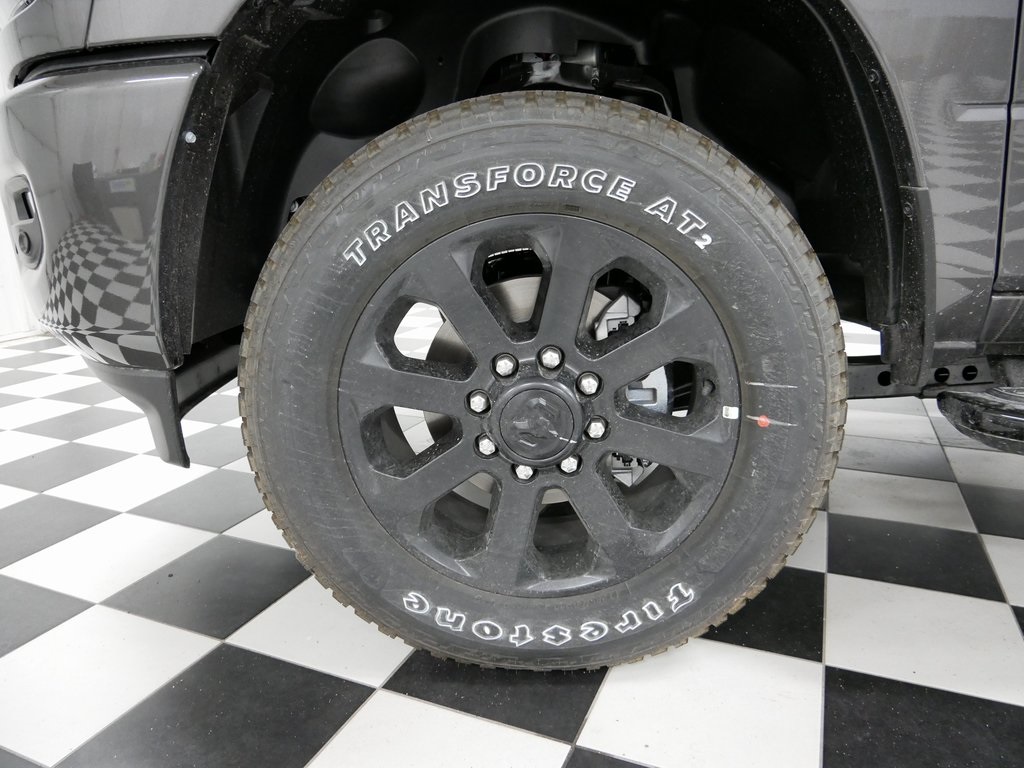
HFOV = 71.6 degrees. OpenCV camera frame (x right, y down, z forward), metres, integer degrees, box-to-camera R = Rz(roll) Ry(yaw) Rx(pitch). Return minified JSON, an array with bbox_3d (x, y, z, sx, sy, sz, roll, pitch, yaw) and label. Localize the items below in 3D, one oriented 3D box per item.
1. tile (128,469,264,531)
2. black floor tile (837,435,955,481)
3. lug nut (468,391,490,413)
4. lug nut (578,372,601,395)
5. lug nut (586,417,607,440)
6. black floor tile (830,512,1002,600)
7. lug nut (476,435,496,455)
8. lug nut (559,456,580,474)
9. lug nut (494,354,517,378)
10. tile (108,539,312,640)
[{"bbox_3d":[-0.717,0.286,1.762,0.303,0.010,0.303,5,16,23],"label":"tile"},{"bbox_3d":[1.044,0.206,1.988,0.303,0.010,0.303,5,16,23],"label":"black floor tile"},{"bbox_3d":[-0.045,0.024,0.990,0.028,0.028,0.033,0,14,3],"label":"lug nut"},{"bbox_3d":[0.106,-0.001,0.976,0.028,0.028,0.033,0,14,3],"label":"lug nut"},{"bbox_3d":[0.117,0.060,0.991,0.028,0.028,0.033,0,14,3],"label":"lug nut"},{"bbox_3d":[0.804,0.348,1.446,0.303,0.010,0.303,5,16,23],"label":"black floor tile"},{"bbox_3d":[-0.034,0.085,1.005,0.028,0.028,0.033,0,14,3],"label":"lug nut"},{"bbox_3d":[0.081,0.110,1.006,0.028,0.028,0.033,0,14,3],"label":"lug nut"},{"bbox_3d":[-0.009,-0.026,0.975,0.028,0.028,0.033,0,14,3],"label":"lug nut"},{"bbox_3d":[-0.557,0.384,1.374,0.303,0.010,0.303,5,16,23],"label":"tile"}]

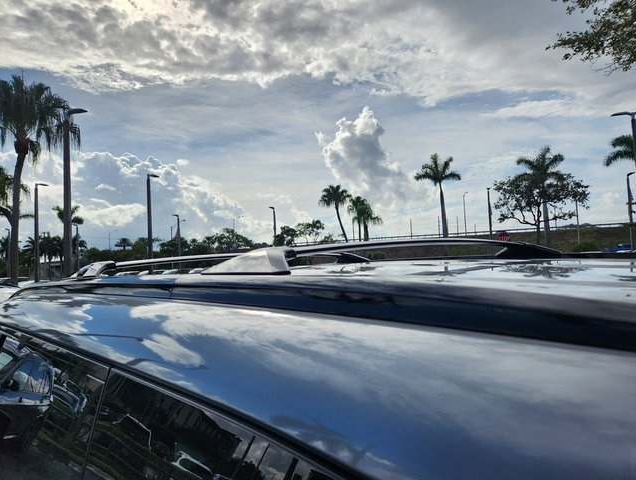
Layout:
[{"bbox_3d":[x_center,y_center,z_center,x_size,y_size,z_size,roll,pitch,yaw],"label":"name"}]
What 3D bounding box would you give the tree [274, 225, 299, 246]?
[{"bbox_3d":[-3.442,1.327,47.837,2.900,6.170,2.900,-2,-3,0],"label":"tree"}]

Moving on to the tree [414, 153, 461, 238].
[{"bbox_3d":[11.171,-2.329,38.698,4.200,11.420,4.200,-2,-3,0],"label":"tree"}]

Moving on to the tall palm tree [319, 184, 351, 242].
[{"bbox_3d":[1.887,-0.881,43.742,3.700,9.750,3.400,-2,-3,0],"label":"tall palm tree"}]

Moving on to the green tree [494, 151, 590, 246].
[{"bbox_3d":[17.528,-2.102,32.739,7.500,9.860,7.000,-2,-3,0],"label":"green tree"}]

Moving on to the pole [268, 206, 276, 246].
[{"bbox_3d":[-4.565,0.387,43.298,0.650,7.640,0.300,-2,-3,0],"label":"pole"}]

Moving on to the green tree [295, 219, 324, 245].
[{"bbox_3d":[-0.742,1.054,48.825,3.300,6.620,3.300,-2,-3,0],"label":"green tree"}]

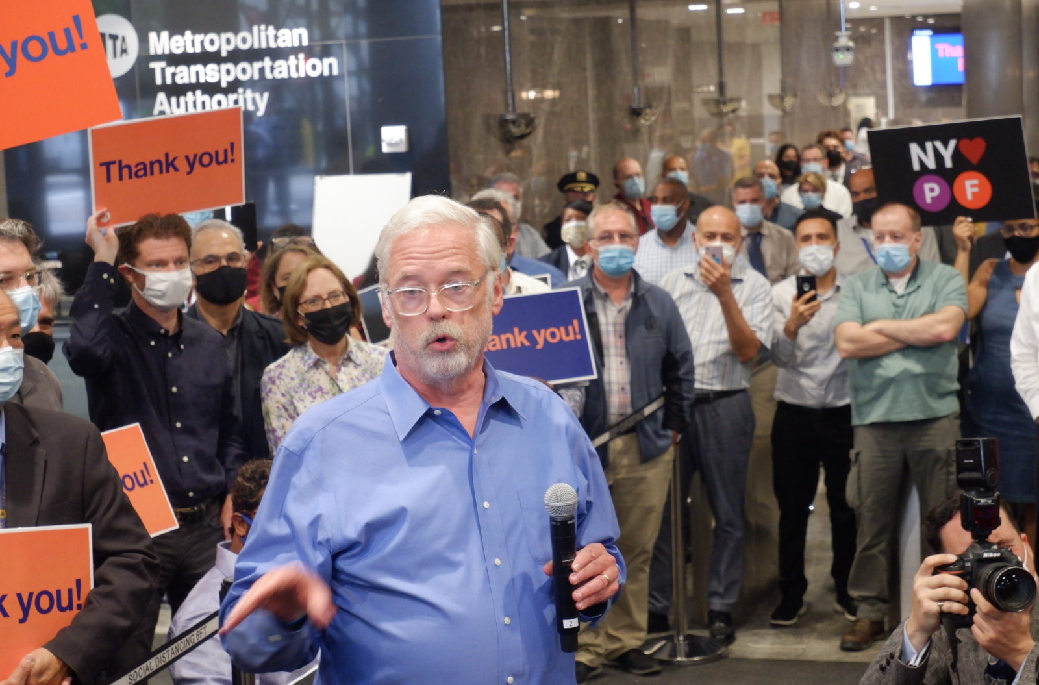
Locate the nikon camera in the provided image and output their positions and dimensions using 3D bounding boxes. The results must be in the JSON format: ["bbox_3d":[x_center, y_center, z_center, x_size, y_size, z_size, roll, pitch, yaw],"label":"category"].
[{"bbox_3d":[0.924,0.371,3.870,0.165,0.355,0.200,-1,-2,-11],"label":"nikon camera"}]

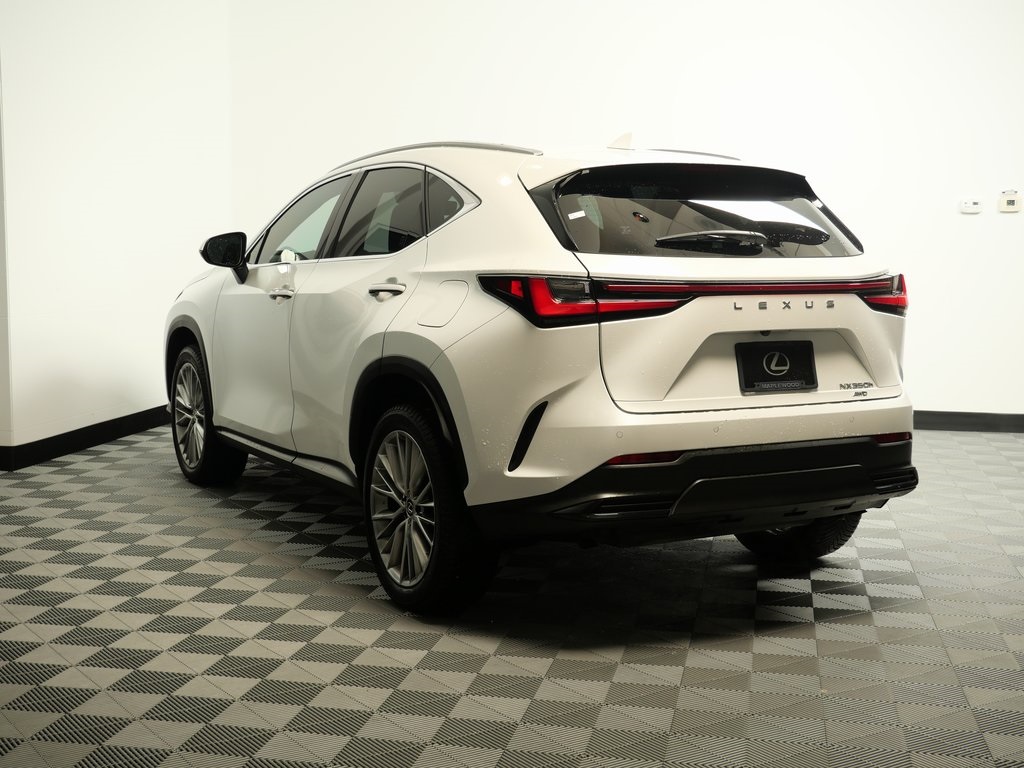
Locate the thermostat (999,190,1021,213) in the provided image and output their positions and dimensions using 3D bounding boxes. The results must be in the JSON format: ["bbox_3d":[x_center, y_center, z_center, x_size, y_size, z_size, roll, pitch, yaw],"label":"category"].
[{"bbox_3d":[3.546,-1.301,8.434,0.138,0.150,0.035,2,6,9],"label":"thermostat"}]

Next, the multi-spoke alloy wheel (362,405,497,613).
[{"bbox_3d":[-0.281,0.415,4.150,0.240,0.735,0.730,-3,7,-30],"label":"multi-spoke alloy wheel"}]

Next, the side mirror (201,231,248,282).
[{"bbox_3d":[-1.308,-0.570,5.323,0.215,0.215,0.160,-3,7,-30],"label":"side mirror"}]

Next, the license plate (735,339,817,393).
[{"bbox_3d":[0.848,-0.055,3.776,0.305,0.160,0.022,-3,-3,-28],"label":"license plate"}]

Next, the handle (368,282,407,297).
[{"bbox_3d":[-0.436,-0.334,4.187,0.055,0.042,0.230,-3,7,-30],"label":"handle"}]

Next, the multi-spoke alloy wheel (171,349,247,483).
[{"bbox_3d":[-1.552,0.153,6.138,0.235,0.735,0.720,-3,7,-30],"label":"multi-spoke alloy wheel"}]

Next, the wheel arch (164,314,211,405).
[{"bbox_3d":[-1.637,-0.109,6.074,0.140,0.470,0.860,-3,7,-30],"label":"wheel arch"}]

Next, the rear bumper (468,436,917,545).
[{"bbox_3d":[0.768,0.332,3.911,1.750,0.330,0.500,-3,7,-28],"label":"rear bumper"}]

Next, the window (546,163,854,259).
[{"bbox_3d":[0.706,-0.566,3.924,1.160,0.440,0.120,-3,-35,-28],"label":"window"}]

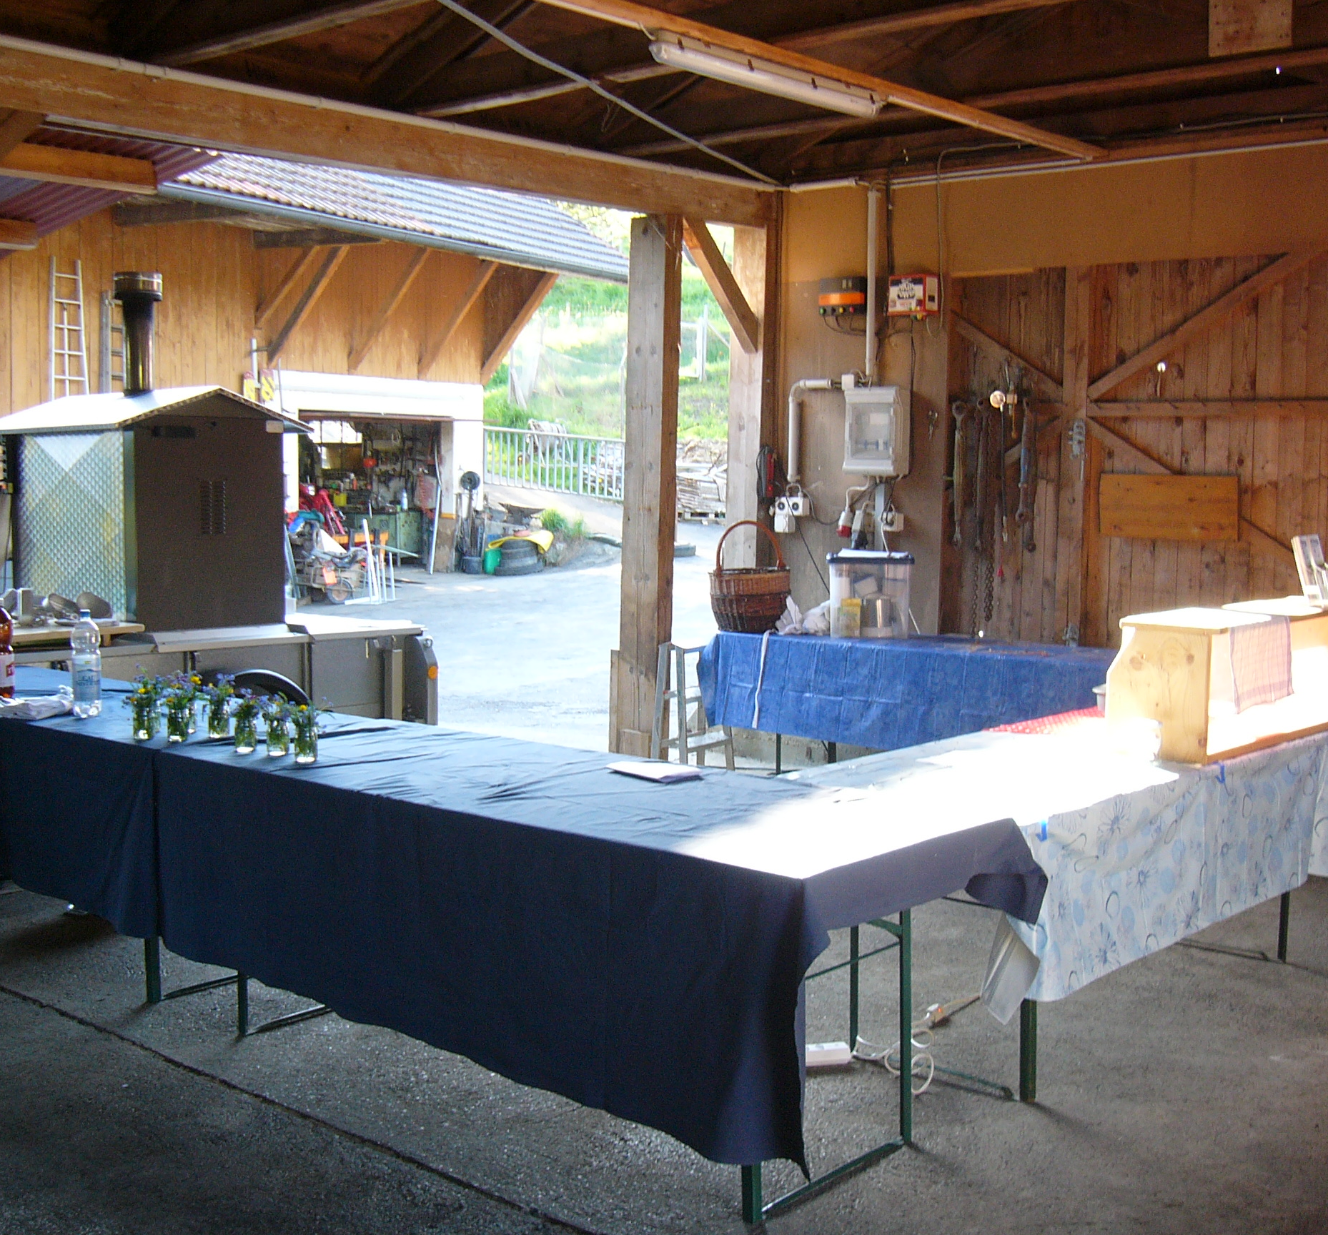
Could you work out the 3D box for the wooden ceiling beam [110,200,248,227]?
[{"bbox_3d":[-5.403,-4.514,18.506,1.960,0.220,0.180,4,6,29],"label":"wooden ceiling beam"}]

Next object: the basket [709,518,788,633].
[{"bbox_3d":[0.482,-0.226,9.088,0.440,0.610,0.410,1,4,3],"label":"basket"}]

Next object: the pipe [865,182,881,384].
[{"bbox_3d":[1.147,-1.847,9.226,0.048,1.060,0.050,5,5,39],"label":"pipe"}]

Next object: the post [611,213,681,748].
[{"bbox_3d":[-0.114,-0.634,9.005,0.320,2.980,0.170,5,5,39],"label":"post"}]

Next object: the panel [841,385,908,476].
[{"bbox_3d":[1.054,-0.951,8.399,0.310,0.430,0.150,5,7,42],"label":"panel"}]

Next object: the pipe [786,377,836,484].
[{"bbox_3d":[0.837,-1.058,9.527,0.330,0.590,0.060,5,5,39],"label":"pipe"}]

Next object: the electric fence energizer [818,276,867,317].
[{"bbox_3d":[0.928,-1.633,8.478,0.280,0.190,0.120,5,7,42],"label":"electric fence energizer"}]

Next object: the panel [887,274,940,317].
[{"bbox_3d":[1.341,-1.744,9.031,0.240,0.220,0.140,5,5,39],"label":"panel"}]

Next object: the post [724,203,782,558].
[{"bbox_3d":[0.489,-0.668,8.902,0.200,2.820,0.180,5,7,42],"label":"post"}]

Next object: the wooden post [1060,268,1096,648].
[{"bbox_3d":[1.909,-0.369,7.702,0.135,2.450,0.100,5,7,42],"label":"wooden post"}]

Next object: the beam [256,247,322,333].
[{"bbox_3d":[-4.720,-4.123,20.956,1.334,0.140,0.130,-47,-17,24],"label":"beam"}]

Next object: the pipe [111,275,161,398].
[{"bbox_3d":[-2.465,-1.332,7.800,0.225,0.580,0.225,5,7,42],"label":"pipe"}]

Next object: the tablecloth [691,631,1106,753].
[{"bbox_3d":[1.431,0.528,8.616,2.260,0.785,0.840,5,5,39],"label":"tablecloth"}]

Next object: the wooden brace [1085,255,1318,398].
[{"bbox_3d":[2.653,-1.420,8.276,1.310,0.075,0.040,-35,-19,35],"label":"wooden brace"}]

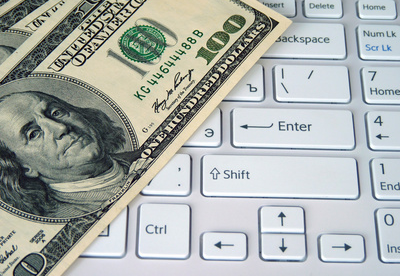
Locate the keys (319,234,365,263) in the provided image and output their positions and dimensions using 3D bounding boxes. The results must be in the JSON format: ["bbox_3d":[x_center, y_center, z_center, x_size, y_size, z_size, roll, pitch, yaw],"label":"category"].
[{"bbox_3d":[0.043,0.033,0.316,0.013,0.003,0.008,1,57,-2],"label":"keys"}]

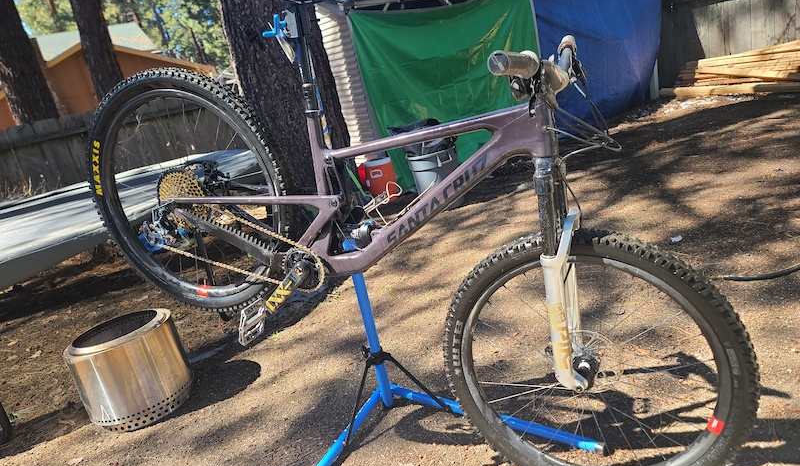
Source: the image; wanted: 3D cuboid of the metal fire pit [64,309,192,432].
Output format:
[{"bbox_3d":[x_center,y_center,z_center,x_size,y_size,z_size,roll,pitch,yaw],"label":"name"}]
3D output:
[{"bbox_3d":[-1.321,0.674,2.863,0.497,0.420,0.497,-14,16,0],"label":"metal fire pit"}]

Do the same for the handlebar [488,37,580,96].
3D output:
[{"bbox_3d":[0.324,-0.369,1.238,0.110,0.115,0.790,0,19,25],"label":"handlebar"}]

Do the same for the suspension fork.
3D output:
[{"bbox_3d":[0.397,0.096,1.378,0.108,0.568,0.166,0,19,26],"label":"suspension fork"}]

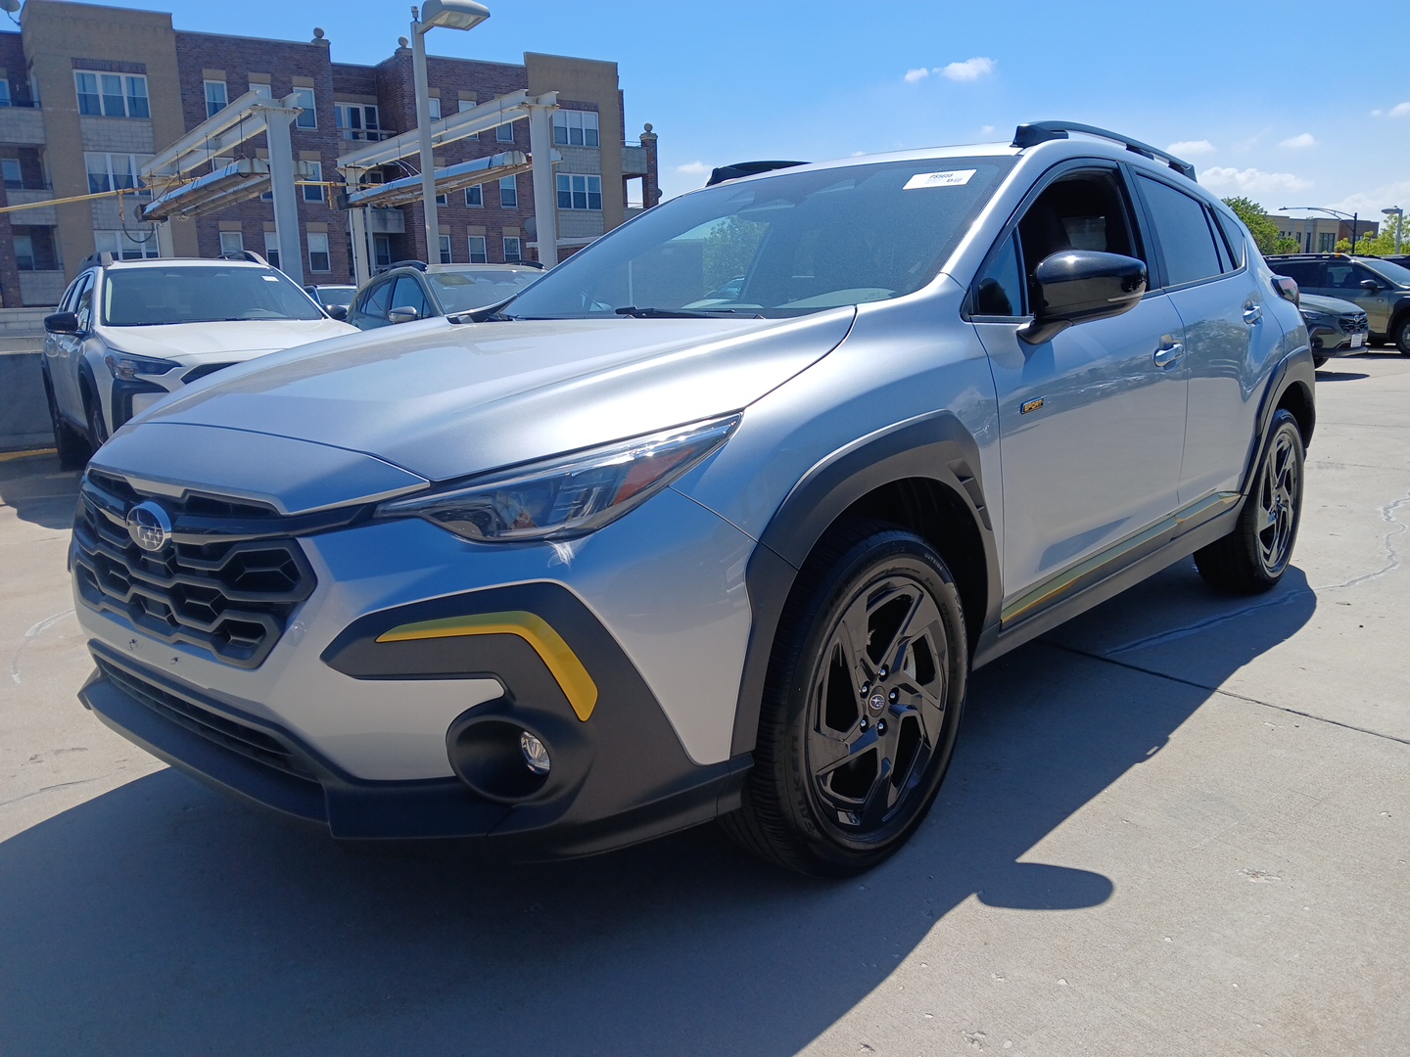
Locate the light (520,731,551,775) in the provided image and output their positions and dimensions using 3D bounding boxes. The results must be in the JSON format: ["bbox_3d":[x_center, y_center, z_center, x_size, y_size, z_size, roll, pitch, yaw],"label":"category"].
[{"bbox_3d":[-0.262,0.356,1.667,0.080,0.080,0.050,6,14,36],"label":"light"}]

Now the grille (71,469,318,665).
[{"bbox_3d":[-0.930,0.054,1.881,1.030,0.320,0.150,8,15,42],"label":"grille"}]

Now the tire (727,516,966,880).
[{"bbox_3d":[0.278,0.316,2.097,0.235,0.700,0.700,7,14,40],"label":"tire"}]

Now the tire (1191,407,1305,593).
[{"bbox_3d":[2.076,-0.123,4.021,0.235,0.700,0.700,8,15,42],"label":"tire"}]

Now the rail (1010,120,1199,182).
[{"bbox_3d":[1.314,-1.197,3.364,0.055,0.105,1.470,8,15,42],"label":"rail"}]

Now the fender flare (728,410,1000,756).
[{"bbox_3d":[0.306,0.058,1.984,0.130,0.510,0.930,8,15,42],"label":"fender flare"}]

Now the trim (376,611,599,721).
[{"bbox_3d":[-0.310,0.190,1.486,0.325,0.172,0.085,-1,11,5],"label":"trim"}]

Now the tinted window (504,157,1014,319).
[{"bbox_3d":[0.145,-0.794,2.946,1.420,0.110,0.910,8,44,42],"label":"tinted window"}]

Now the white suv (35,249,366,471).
[{"bbox_3d":[-3.995,-1.292,8.303,1.880,1.680,4.870,-9,13,-35],"label":"white suv"}]

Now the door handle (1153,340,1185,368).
[{"bbox_3d":[1.277,-0.481,2.913,0.050,0.050,0.195,8,21,41],"label":"door handle"}]

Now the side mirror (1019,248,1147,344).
[{"bbox_3d":[0.819,-0.506,2.315,0.220,0.200,0.215,8,14,41],"label":"side mirror"}]

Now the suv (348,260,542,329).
[{"bbox_3d":[-1.947,-1.585,9.454,1.810,1.600,4.480,-9,13,-33],"label":"suv"}]

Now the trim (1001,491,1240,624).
[{"bbox_3d":[1.234,0.029,2.984,0.035,0.065,1.730,8,16,42],"label":"trim"}]

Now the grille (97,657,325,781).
[{"bbox_3d":[-0.910,0.307,1.879,0.890,0.085,0.075,8,14,41],"label":"grille"}]

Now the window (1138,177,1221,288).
[{"bbox_3d":[1.493,-0.923,3.306,0.040,0.349,0.600,-18,-3,43],"label":"window"}]

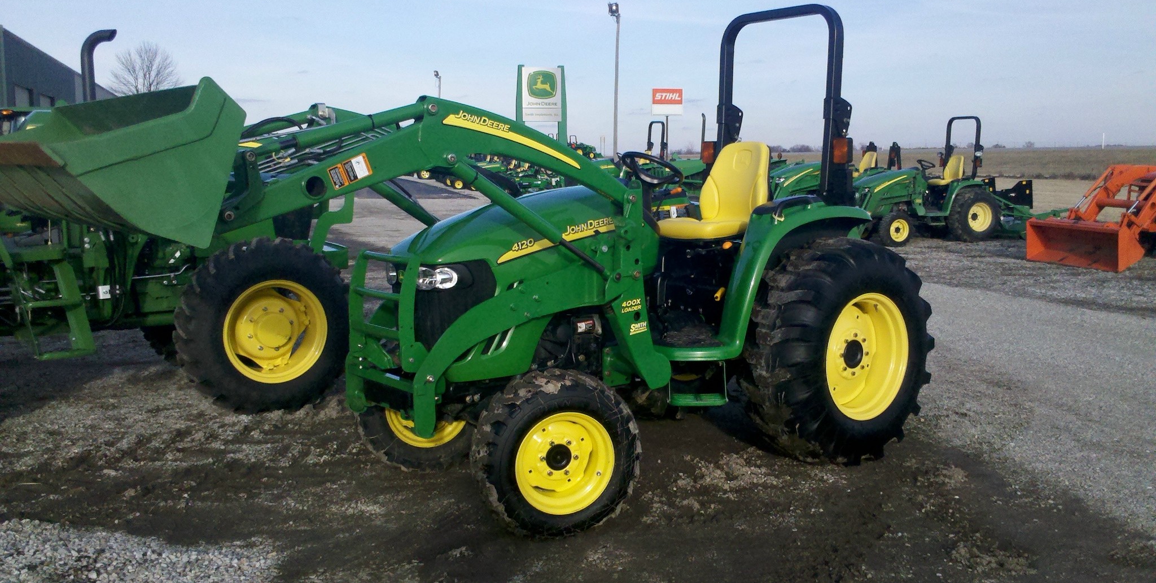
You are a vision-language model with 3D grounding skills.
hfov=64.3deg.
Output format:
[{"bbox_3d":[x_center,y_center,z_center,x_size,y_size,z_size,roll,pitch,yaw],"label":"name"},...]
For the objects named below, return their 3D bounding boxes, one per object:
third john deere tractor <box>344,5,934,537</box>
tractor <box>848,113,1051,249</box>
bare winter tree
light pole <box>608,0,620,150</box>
[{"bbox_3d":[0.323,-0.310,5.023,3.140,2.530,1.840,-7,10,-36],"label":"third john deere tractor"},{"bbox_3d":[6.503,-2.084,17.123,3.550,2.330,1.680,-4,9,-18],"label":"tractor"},{"bbox_3d":[-32.372,-13.170,68.722,6.200,10.730,6.200,-1,8,0],"label":"bare winter tree"},{"bbox_3d":[1.605,-8.180,39.232,0.500,8.090,0.500,-1,8,0],"label":"light pole"}]

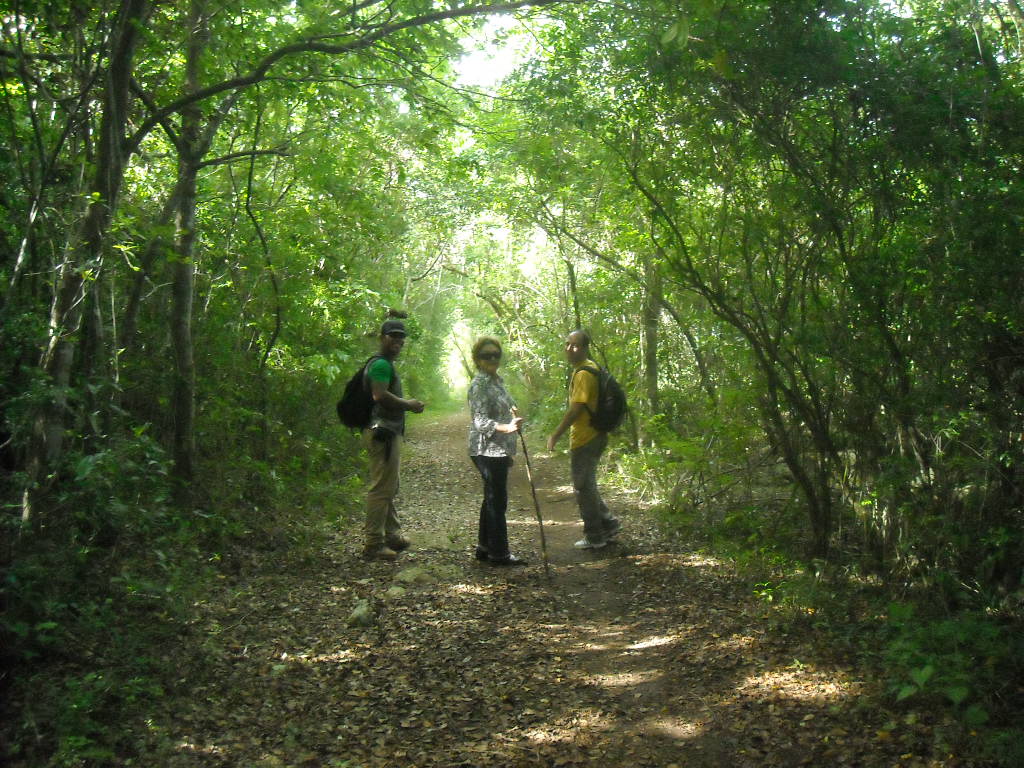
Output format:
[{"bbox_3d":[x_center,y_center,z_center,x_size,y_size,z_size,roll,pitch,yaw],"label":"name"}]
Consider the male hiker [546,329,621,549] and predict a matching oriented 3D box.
[{"bbox_3d":[0.565,0.430,8.150,0.550,1.730,0.500,0,1,12],"label":"male hiker"}]

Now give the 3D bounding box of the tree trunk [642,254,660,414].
[{"bbox_3d":[2.050,-0.720,15.000,0.240,2.400,0.240,0,1,0],"label":"tree trunk"}]

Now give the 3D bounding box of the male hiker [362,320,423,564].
[{"bbox_3d":[-0.880,0.410,7.700,0.460,1.790,0.500,0,1,2],"label":"male hiker"}]

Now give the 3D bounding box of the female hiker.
[{"bbox_3d":[-0.110,0.485,7.400,0.410,1.640,0.480,0,1,22],"label":"female hiker"}]

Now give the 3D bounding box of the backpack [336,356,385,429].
[{"bbox_3d":[-1.130,0.065,7.700,0.330,0.520,0.340,0,1,3],"label":"backpack"}]

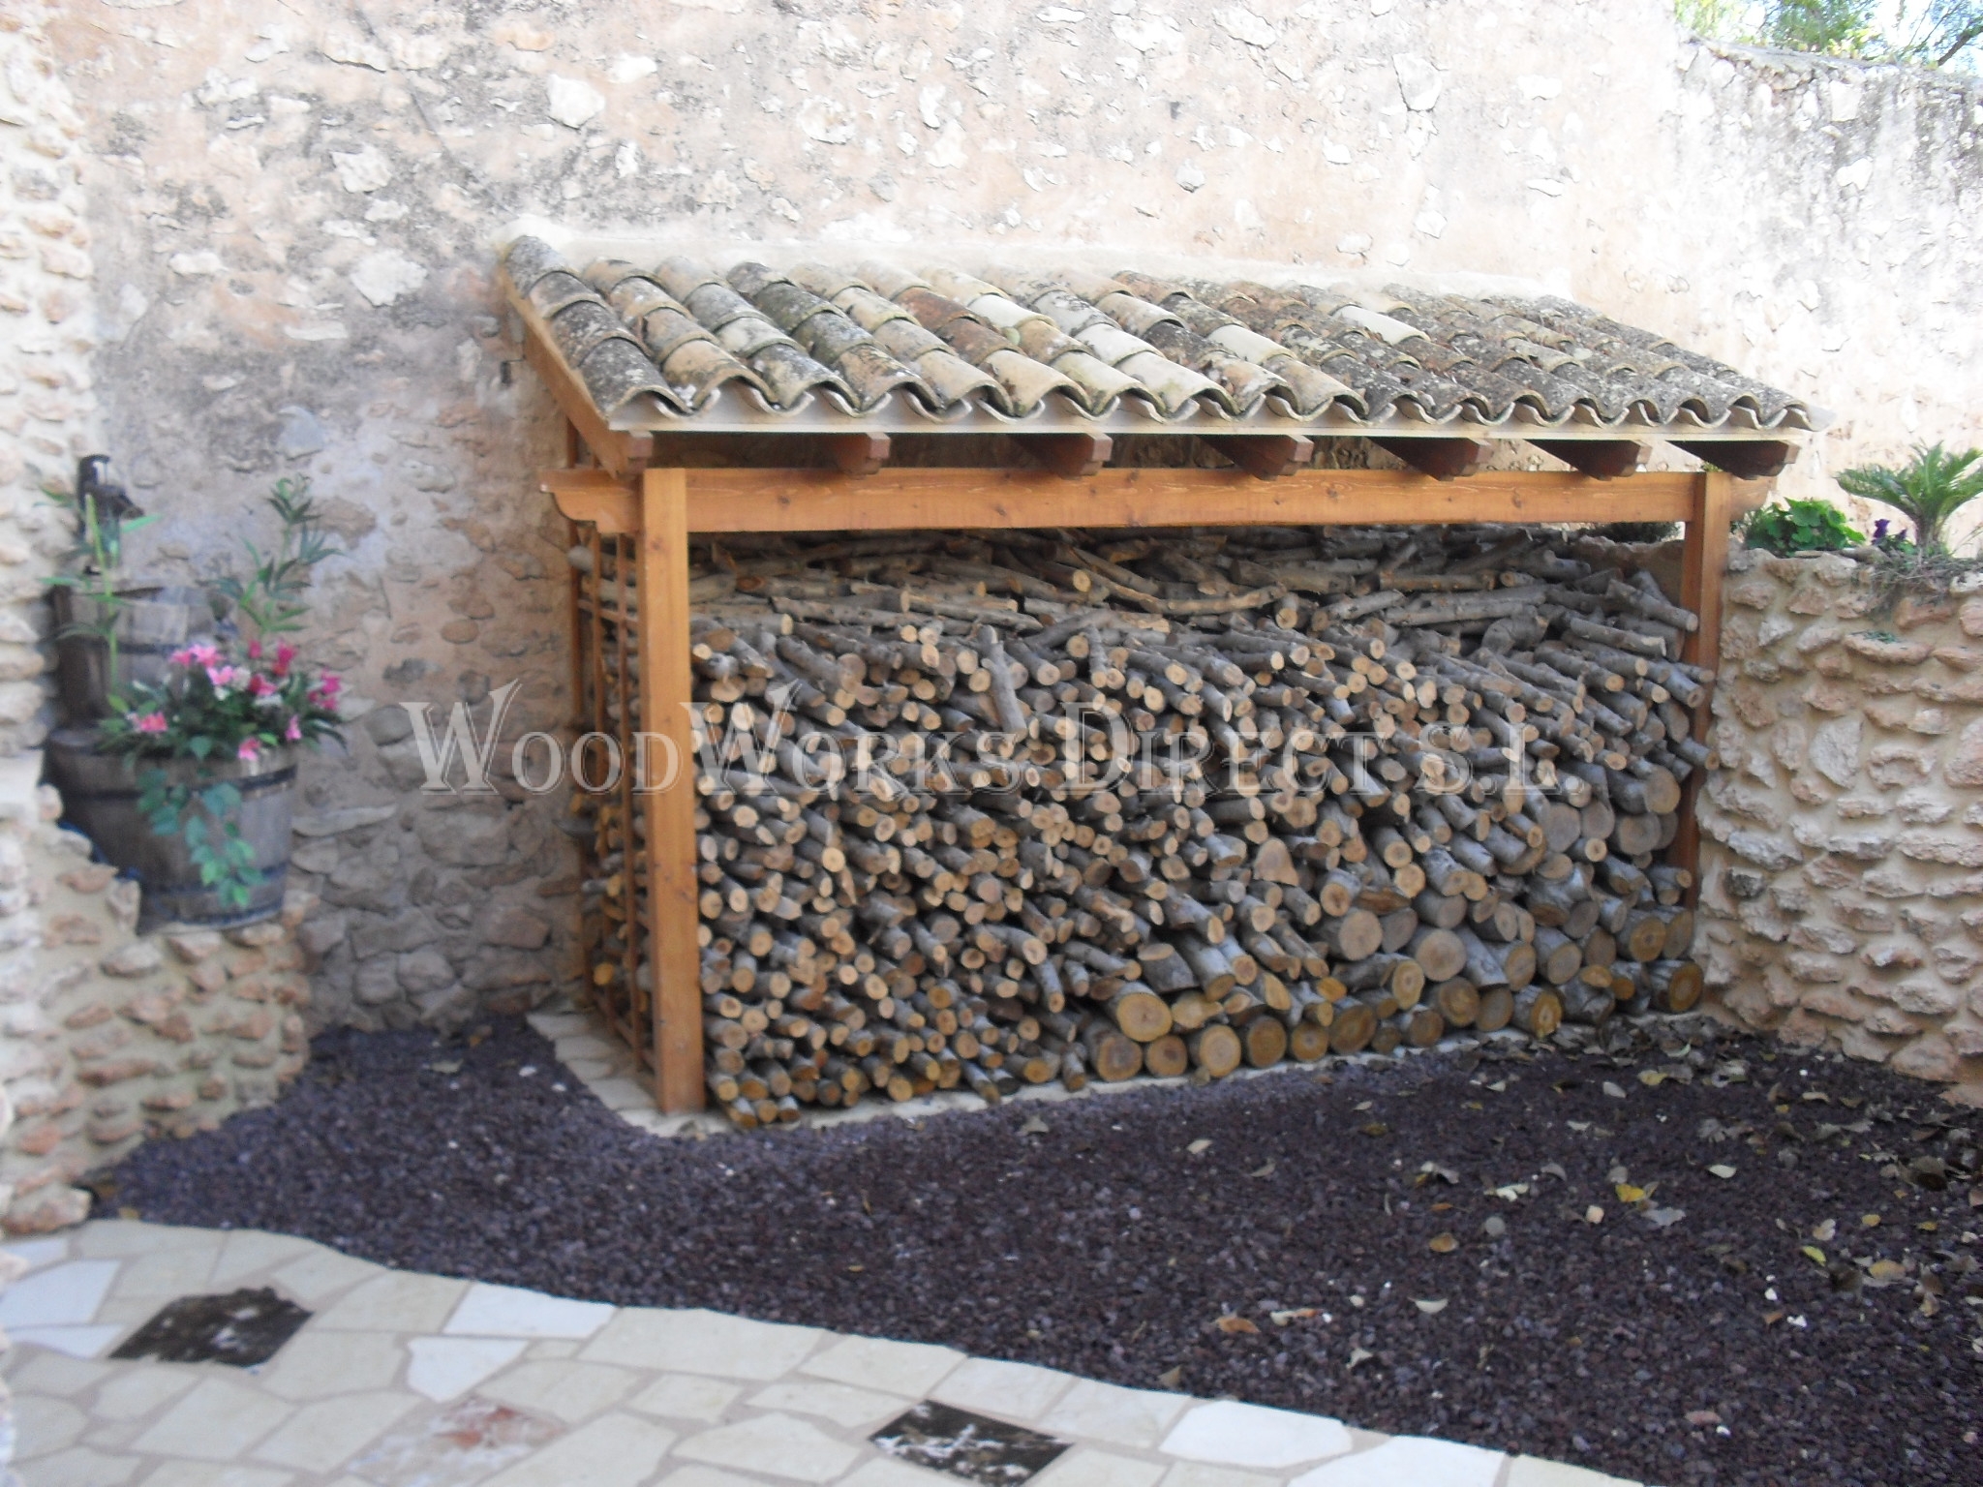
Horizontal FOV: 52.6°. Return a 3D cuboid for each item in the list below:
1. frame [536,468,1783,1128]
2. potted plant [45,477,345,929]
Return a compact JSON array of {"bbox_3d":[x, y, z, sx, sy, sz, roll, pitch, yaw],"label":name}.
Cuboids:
[{"bbox_3d":[0.510,-0.037,6.238,4.000,1.650,1.150,-3,8,-25],"label":"frame"},{"bbox_3d":[-2.160,-0.120,5.420,0.760,1.130,0.700,-3,8,-22],"label":"potted plant"}]

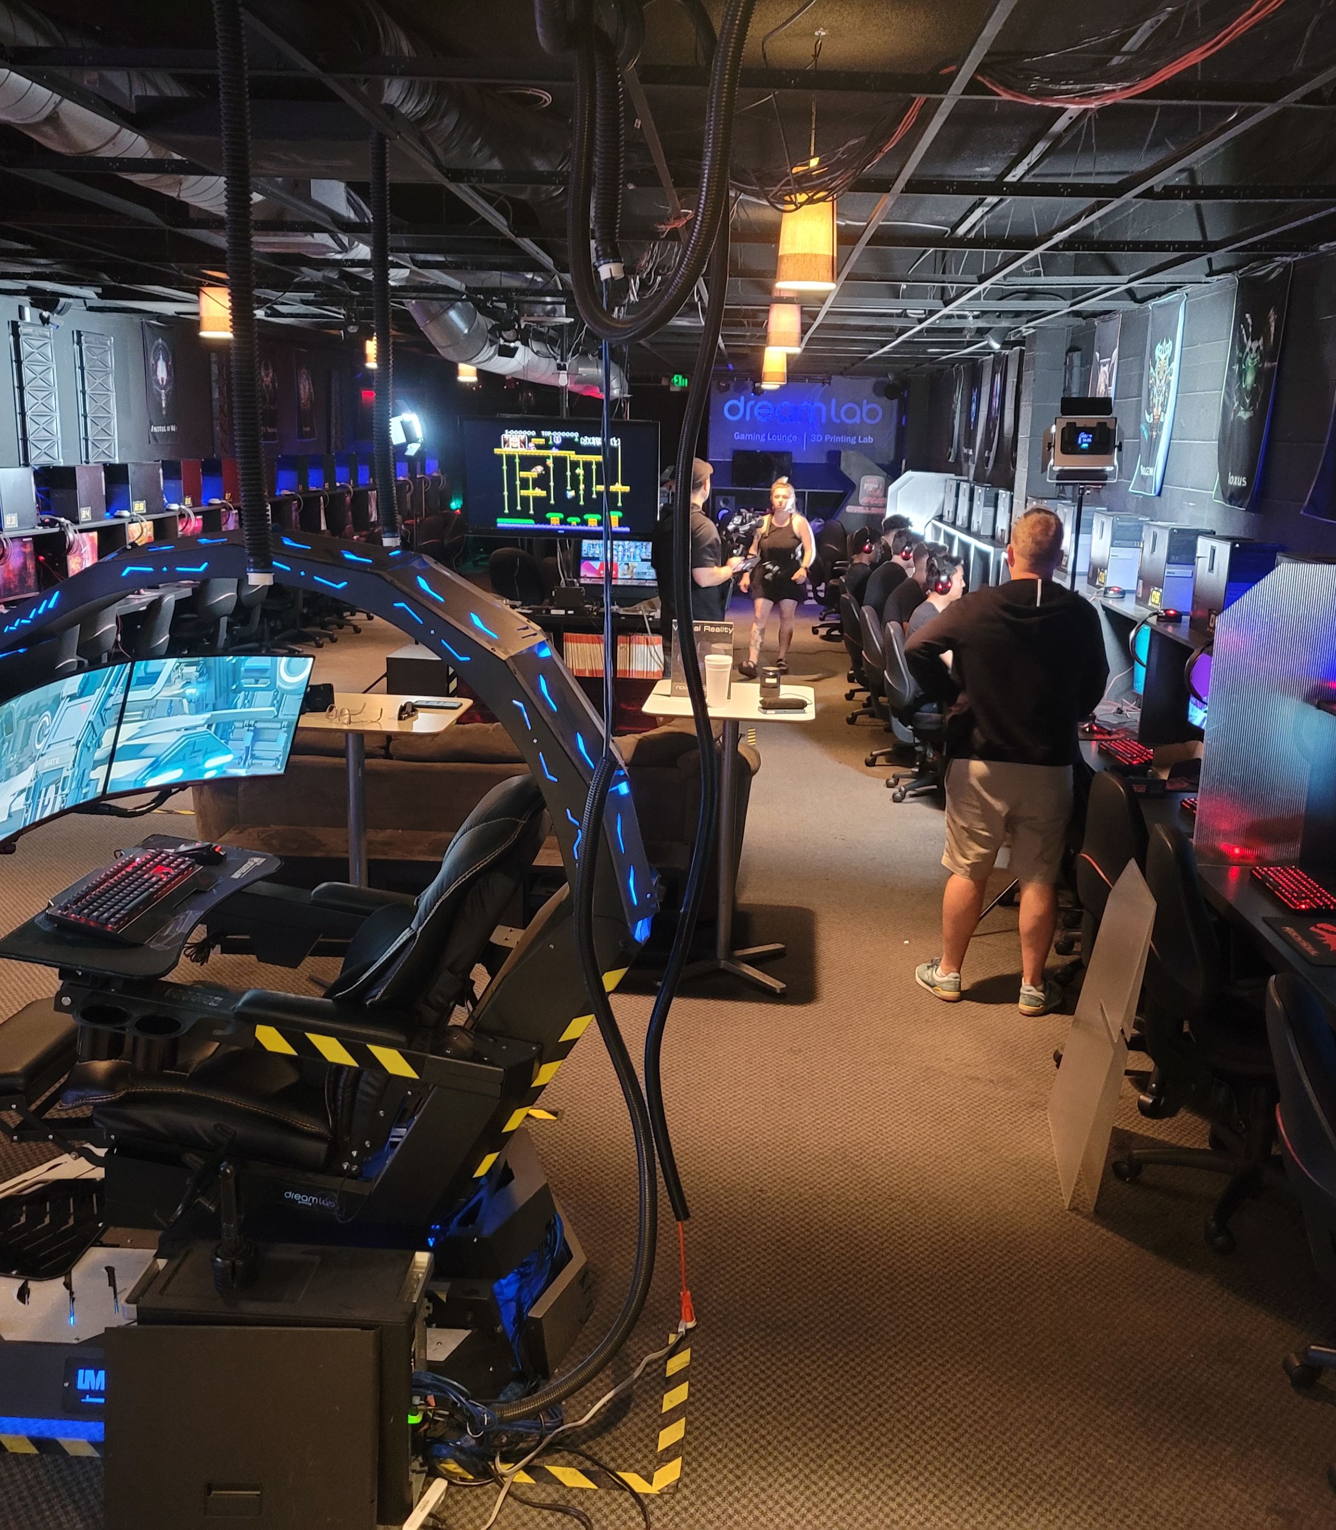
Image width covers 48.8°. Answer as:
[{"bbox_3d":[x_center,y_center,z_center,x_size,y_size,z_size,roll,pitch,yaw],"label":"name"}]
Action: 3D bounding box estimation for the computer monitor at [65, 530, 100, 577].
[{"bbox_3d":[-3.892,-1.385,9.738,0.050,0.345,0.550,2,13,3],"label":"computer monitor"}]

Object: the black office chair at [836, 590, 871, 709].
[{"bbox_3d":[1.538,-0.706,10.174,0.680,1.020,0.640,0,13,-4],"label":"black office chair"}]

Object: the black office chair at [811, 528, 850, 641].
[{"bbox_3d":[1.866,-1.915,15.478,0.680,1.080,0.650,-8,16,-36],"label":"black office chair"}]

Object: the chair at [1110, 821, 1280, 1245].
[{"bbox_3d":[1.532,0.659,3.762,0.680,1.020,0.630,2,13,0],"label":"chair"}]

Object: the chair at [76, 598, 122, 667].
[{"bbox_3d":[-3.636,-0.618,8.769,0.640,1.000,0.620,2,13,3],"label":"chair"}]

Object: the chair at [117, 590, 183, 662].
[{"bbox_3d":[-3.416,-0.547,9.033,0.680,1.020,0.640,3,13,8],"label":"chair"}]

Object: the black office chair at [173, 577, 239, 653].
[{"bbox_3d":[-3.761,-1.093,11.442,0.680,1.020,0.640,7,14,23],"label":"black office chair"}]

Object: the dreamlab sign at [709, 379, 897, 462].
[{"bbox_3d":[1.662,-4.213,18.053,2.300,1.000,0.060,2,13,3],"label":"dreamlab sign"}]

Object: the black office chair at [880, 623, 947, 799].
[{"bbox_3d":[1.568,-0.323,8.463,0.680,1.020,0.650,0,13,-3],"label":"black office chair"}]

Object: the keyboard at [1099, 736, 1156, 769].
[{"bbox_3d":[1.782,-0.048,5.741,0.126,0.038,0.355,2,13,3],"label":"keyboard"}]

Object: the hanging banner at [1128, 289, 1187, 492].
[{"bbox_3d":[2.295,-1.732,6.997,0.090,0.900,0.610,2,13,3],"label":"hanging banner"}]

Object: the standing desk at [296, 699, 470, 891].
[{"bbox_3d":[-1.060,0.322,5.277,0.690,1.050,0.620,2,13,3],"label":"standing desk"}]

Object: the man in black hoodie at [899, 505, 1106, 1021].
[{"bbox_3d":[1.143,-0.014,5.069,0.670,1.740,0.400,3,13,5],"label":"man in black hoodie"}]

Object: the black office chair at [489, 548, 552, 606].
[{"bbox_3d":[-1.183,-1.221,11.701,0.600,1.000,0.620,-2,13,-14],"label":"black office chair"}]

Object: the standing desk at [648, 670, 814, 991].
[{"bbox_3d":[0.228,0.273,5.608,0.630,1.050,0.630,0,13,-3],"label":"standing desk"}]

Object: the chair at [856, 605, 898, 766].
[{"bbox_3d":[1.527,-0.488,9.197,0.680,1.020,0.640,0,13,-7],"label":"chair"}]

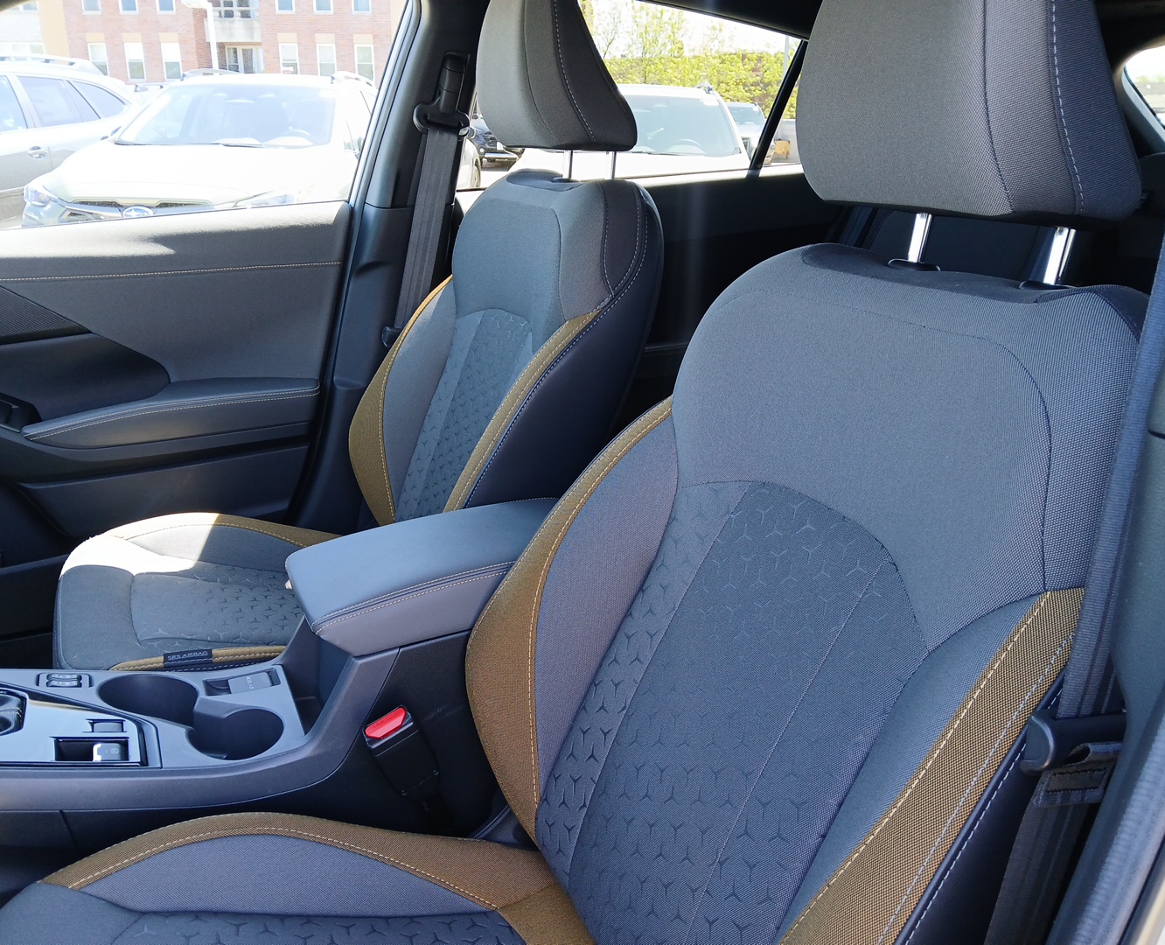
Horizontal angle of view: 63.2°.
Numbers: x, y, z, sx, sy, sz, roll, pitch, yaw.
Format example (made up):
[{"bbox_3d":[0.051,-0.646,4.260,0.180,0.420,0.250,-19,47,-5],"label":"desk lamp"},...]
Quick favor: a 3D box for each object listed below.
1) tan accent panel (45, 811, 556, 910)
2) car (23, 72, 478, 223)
[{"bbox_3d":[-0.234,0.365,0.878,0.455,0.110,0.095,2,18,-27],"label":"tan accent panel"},{"bbox_3d":[-2.410,-2.230,7.340,1.820,1.600,4.480,2,21,2],"label":"car"}]

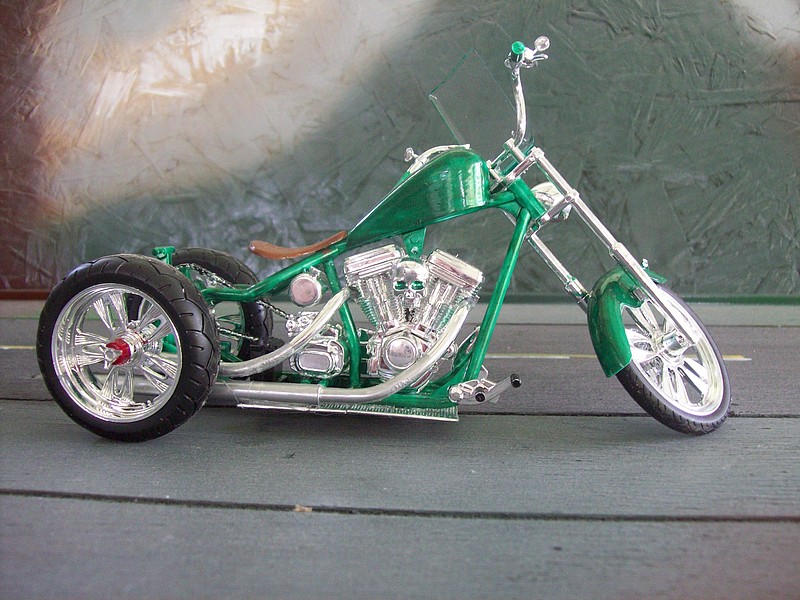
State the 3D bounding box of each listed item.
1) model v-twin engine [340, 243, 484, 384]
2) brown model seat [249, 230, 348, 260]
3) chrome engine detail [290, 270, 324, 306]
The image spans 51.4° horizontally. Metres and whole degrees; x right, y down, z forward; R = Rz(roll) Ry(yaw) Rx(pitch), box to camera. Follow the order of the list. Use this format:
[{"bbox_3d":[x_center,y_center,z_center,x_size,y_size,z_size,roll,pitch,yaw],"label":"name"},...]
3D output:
[{"bbox_3d":[0.004,0.005,0.257,0.043,0.044,0.028,1,7,10],"label":"model v-twin engine"},{"bbox_3d":[-0.032,-0.017,0.264,0.032,0.008,0.020,1,7,10],"label":"brown model seat"},{"bbox_3d":[-0.029,-0.004,0.259,0.010,0.012,0.007,1,7,10],"label":"chrome engine detail"}]

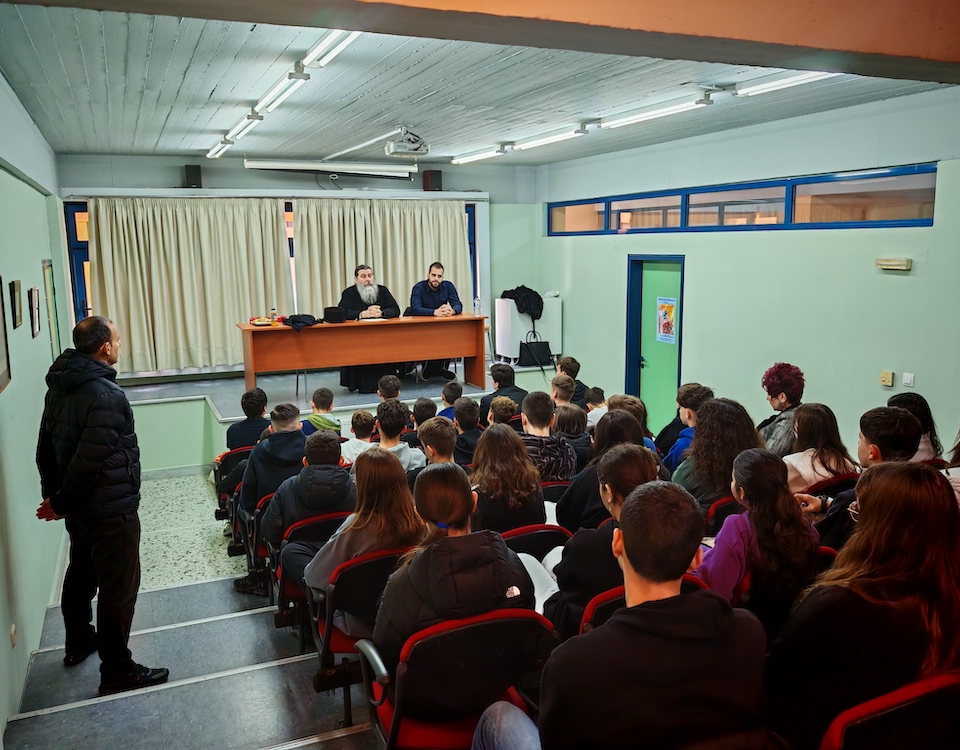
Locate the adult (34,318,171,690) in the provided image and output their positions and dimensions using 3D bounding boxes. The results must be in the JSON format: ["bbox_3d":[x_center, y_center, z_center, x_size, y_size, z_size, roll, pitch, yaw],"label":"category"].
[{"bbox_3d":[-1.838,0.607,3.729,0.560,1.750,0.450,7,12,37],"label":"adult"}]

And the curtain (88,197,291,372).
[{"bbox_3d":[-3.259,-1.042,9.016,2.200,1.950,0.150,-5,11,-24],"label":"curtain"}]

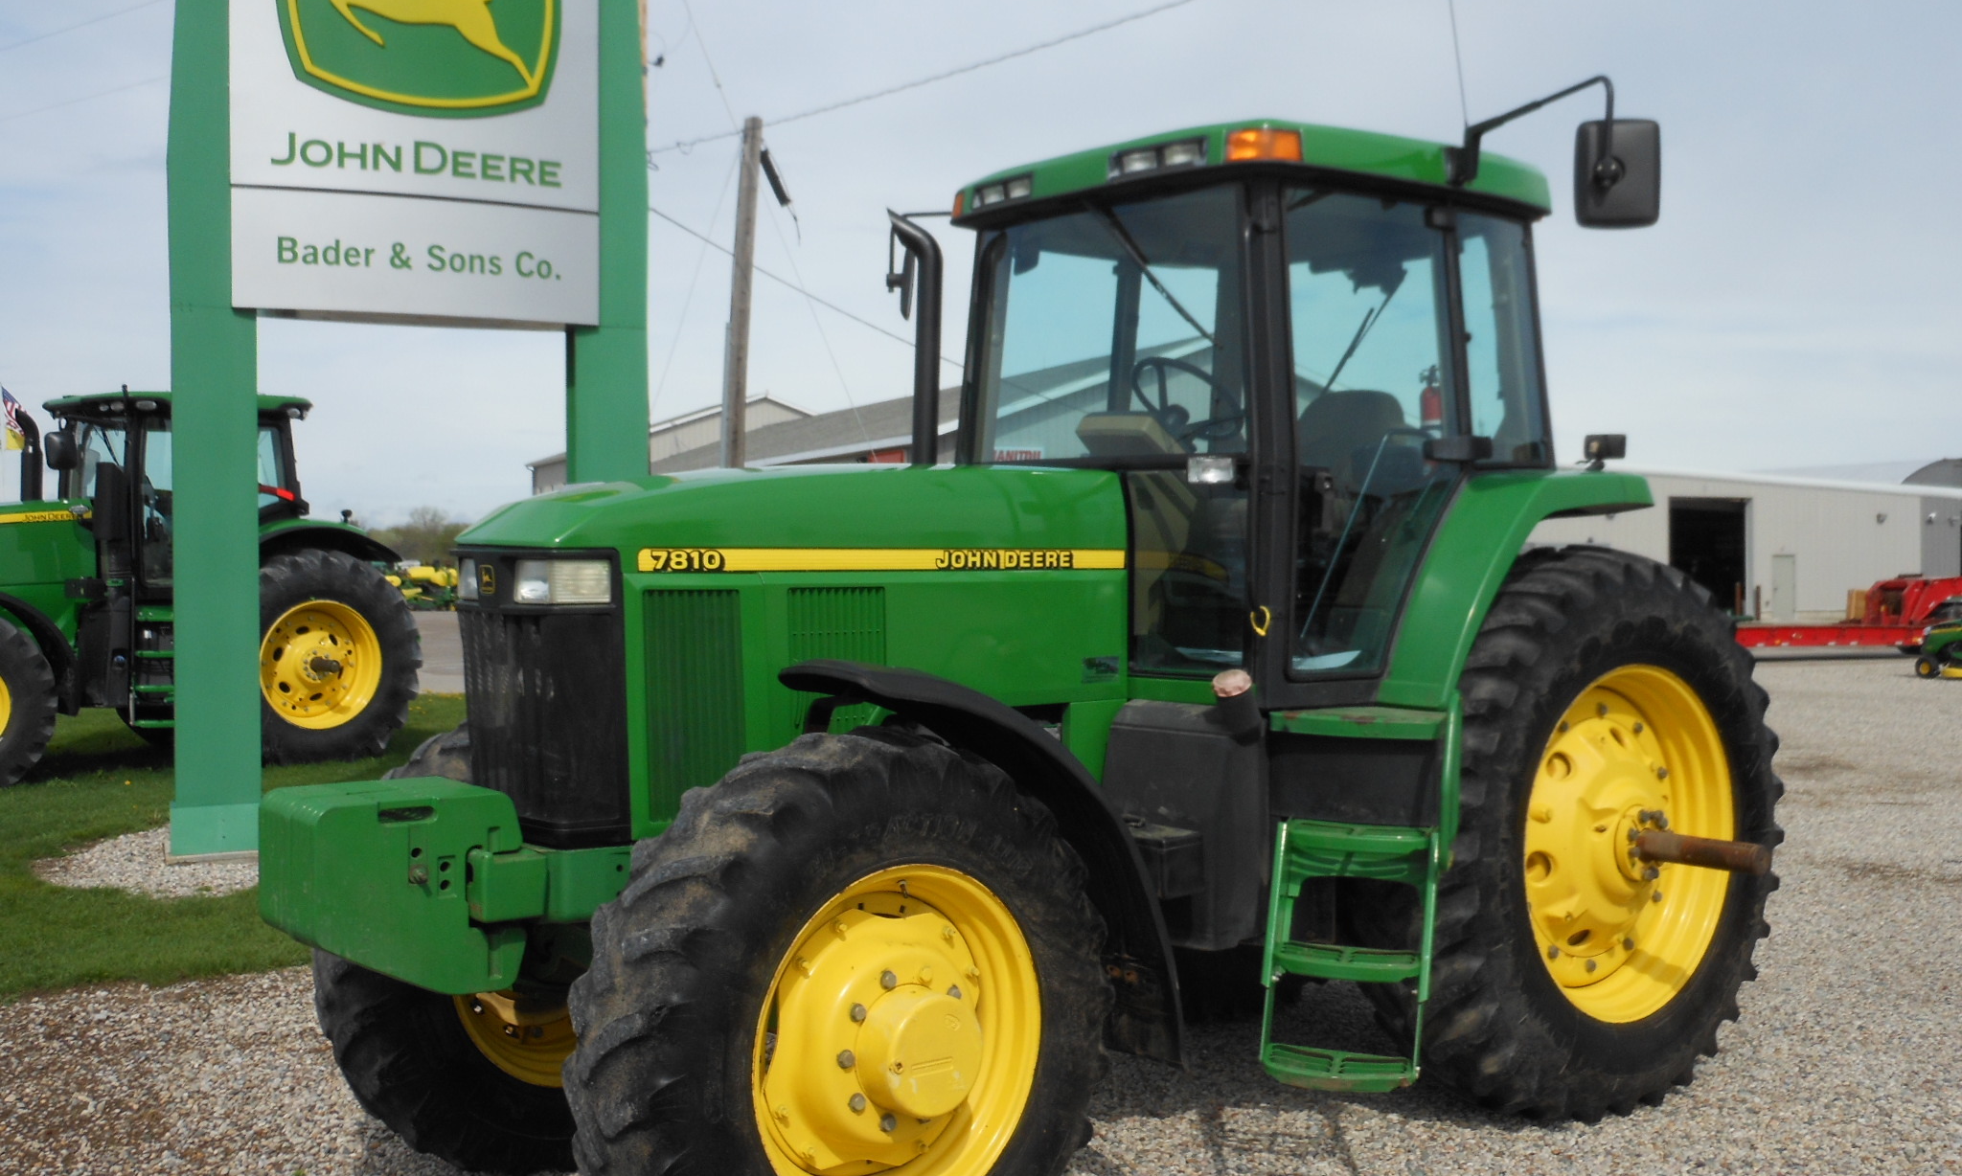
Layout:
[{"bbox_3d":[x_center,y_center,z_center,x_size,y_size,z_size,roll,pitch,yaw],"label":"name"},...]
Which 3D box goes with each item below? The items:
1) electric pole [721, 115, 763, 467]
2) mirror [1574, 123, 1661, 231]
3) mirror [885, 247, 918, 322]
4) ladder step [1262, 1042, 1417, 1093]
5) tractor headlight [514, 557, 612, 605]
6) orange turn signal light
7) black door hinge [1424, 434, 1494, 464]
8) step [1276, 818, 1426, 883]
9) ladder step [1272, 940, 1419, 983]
[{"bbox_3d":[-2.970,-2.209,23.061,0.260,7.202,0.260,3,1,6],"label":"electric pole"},{"bbox_3d":[1.675,-1.089,4.920,0.222,0.275,0.090,0,1,15],"label":"mirror"},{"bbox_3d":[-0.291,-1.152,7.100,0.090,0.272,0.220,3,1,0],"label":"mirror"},{"bbox_3d":[0.951,1.270,4.960,0.400,0.050,0.210,0,1,21],"label":"ladder step"},{"bbox_3d":[-0.998,-0.017,4.470,0.140,0.110,0.250,-1,1,-37],"label":"tractor headlight"},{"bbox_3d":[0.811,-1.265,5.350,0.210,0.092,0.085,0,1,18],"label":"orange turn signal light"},{"bbox_3d":[1.462,-0.423,5.718,0.262,0.073,0.060,-1,1,-37],"label":"black door hinge"},{"bbox_3d":[1.022,0.711,5.120,0.385,0.110,0.210,0,1,21],"label":"step"},{"bbox_3d":[0.989,1.006,5.040,0.385,0.050,0.200,0,1,21],"label":"ladder step"}]

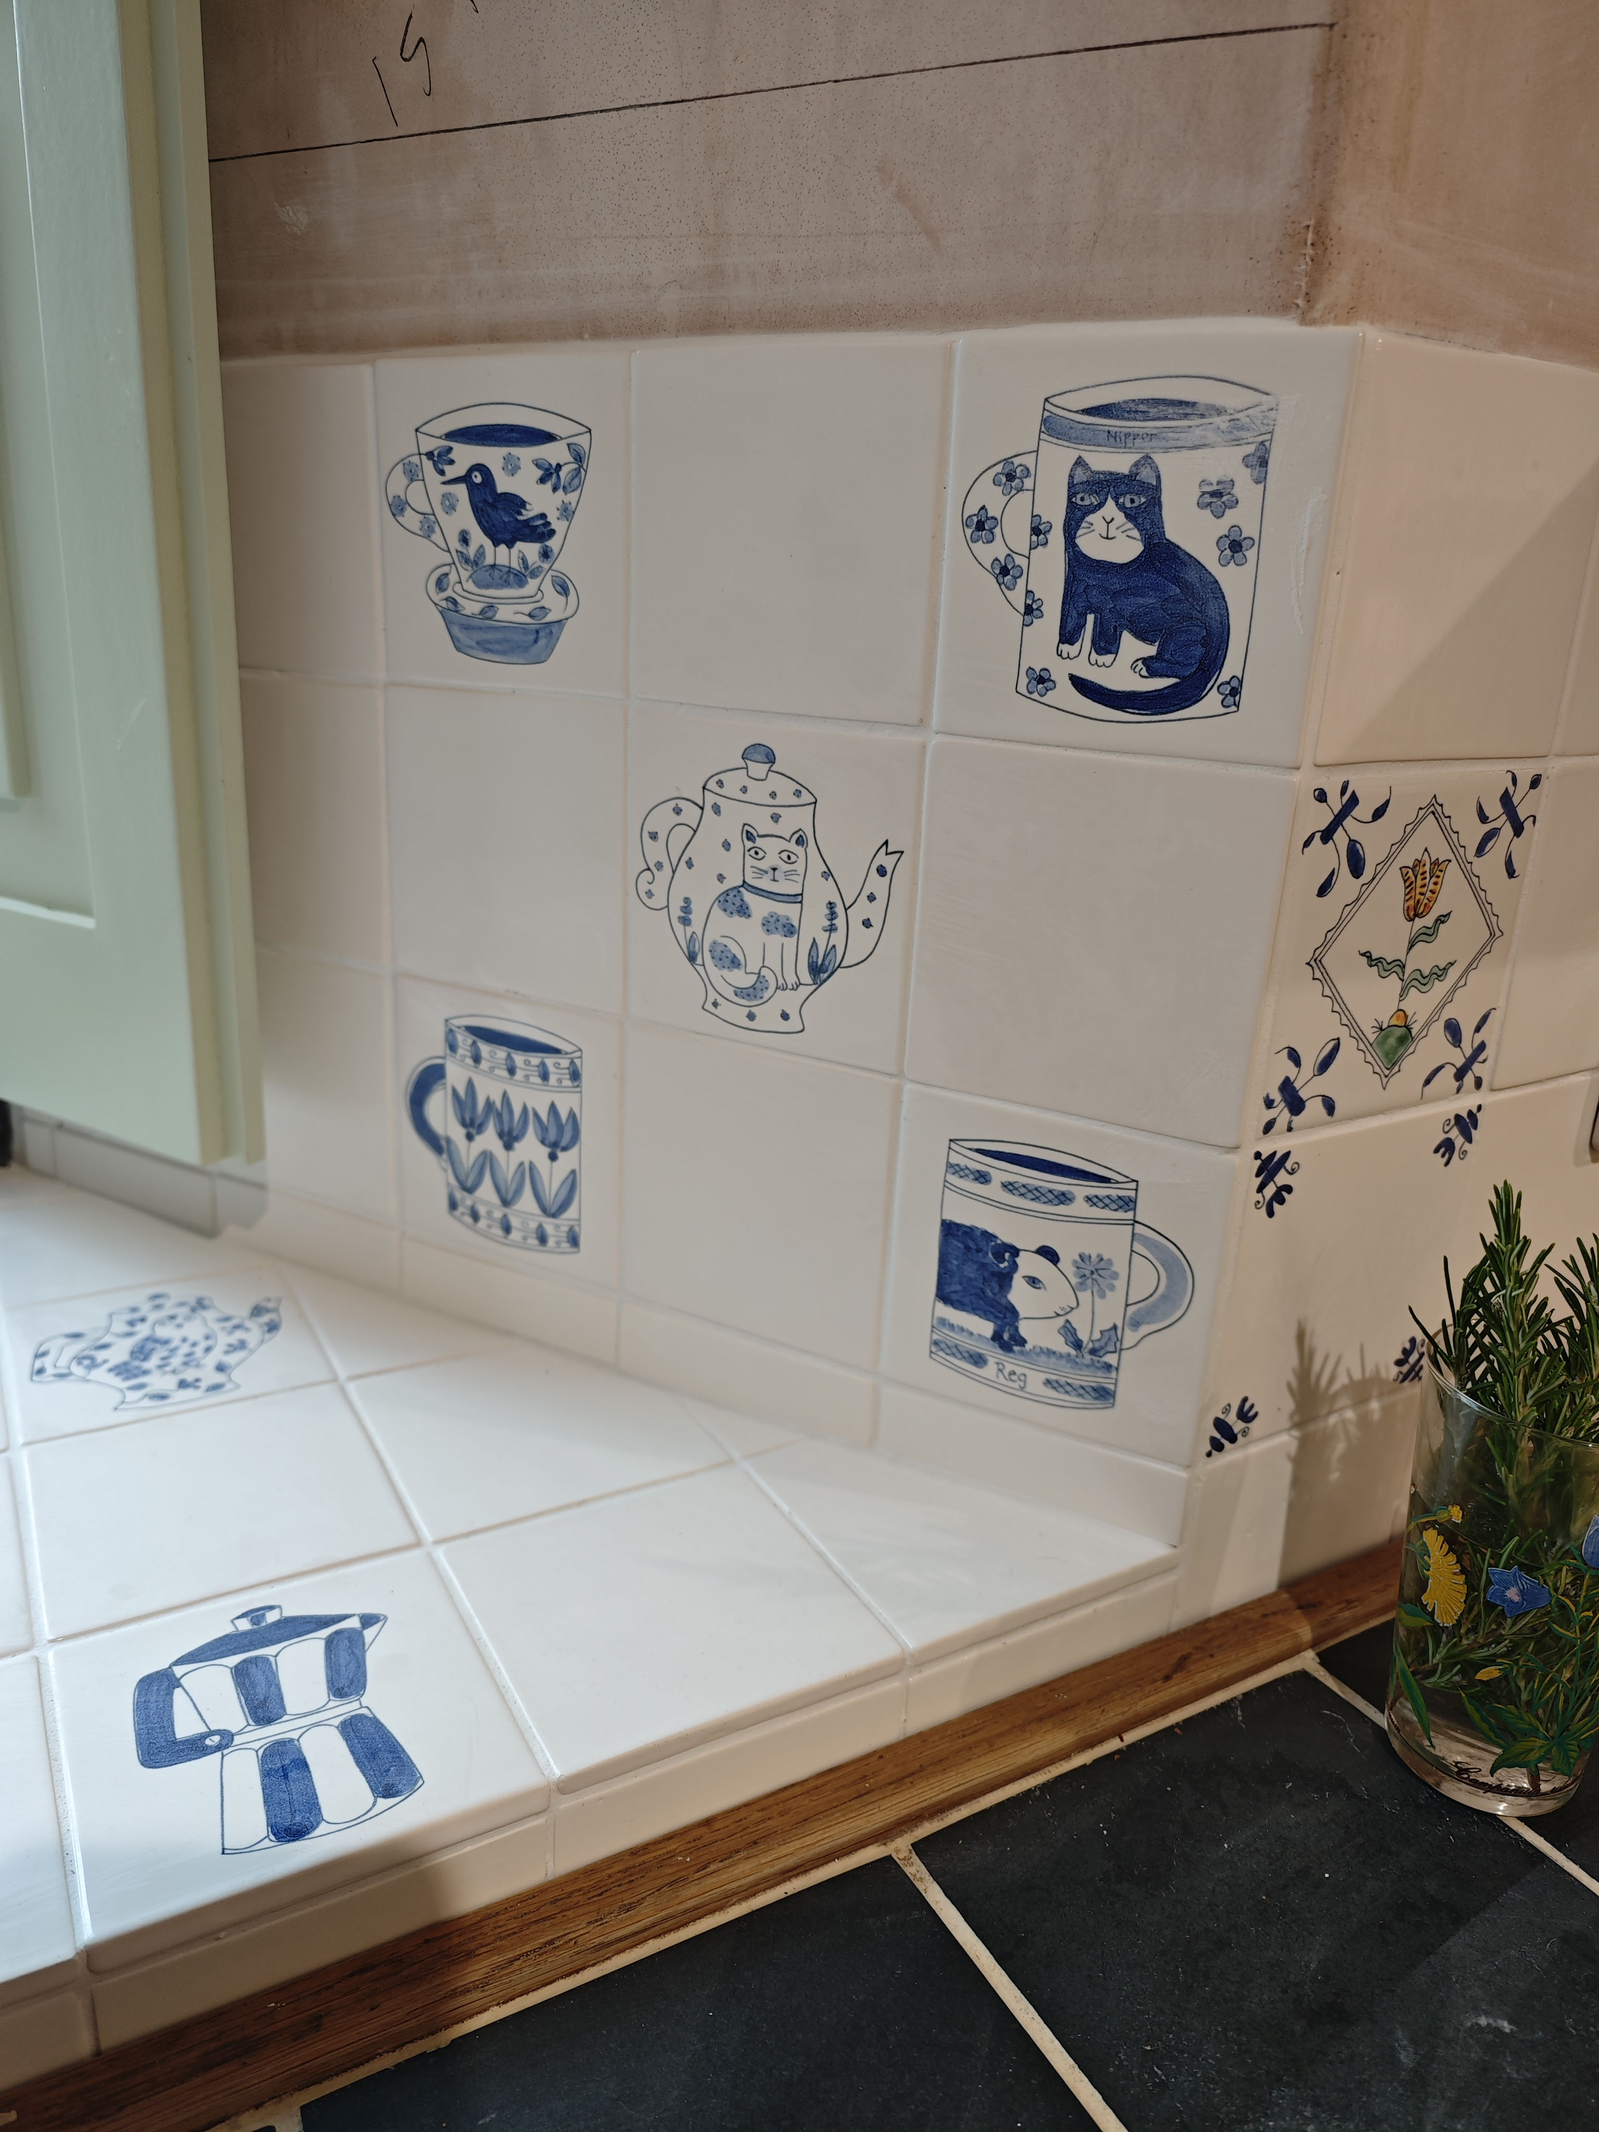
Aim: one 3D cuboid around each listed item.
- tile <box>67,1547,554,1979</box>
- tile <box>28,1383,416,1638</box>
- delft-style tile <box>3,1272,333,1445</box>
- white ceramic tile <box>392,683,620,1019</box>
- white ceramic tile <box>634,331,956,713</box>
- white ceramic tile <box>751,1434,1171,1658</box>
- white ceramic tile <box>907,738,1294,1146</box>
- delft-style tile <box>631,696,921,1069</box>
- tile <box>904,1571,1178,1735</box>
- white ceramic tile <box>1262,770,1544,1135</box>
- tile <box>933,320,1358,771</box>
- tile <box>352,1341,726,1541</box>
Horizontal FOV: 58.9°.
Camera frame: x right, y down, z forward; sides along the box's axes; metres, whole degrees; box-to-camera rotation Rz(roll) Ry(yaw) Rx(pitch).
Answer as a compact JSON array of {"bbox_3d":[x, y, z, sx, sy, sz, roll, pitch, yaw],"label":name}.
[{"bbox_3d":[-0.131,0.171,0.365,0.103,0.008,0.104,-7,20,-30],"label":"tile"},{"bbox_3d":[-0.229,0.173,0.558,0.129,0.010,0.129,-6,21,-31],"label":"tile"},{"bbox_3d":[-0.296,0.133,0.663,0.129,0.010,0.129,-6,21,-31],"label":"delft-style tile"},{"bbox_3d":[-0.101,-0.075,0.496,0.101,0.101,0.009,12,19,26],"label":"white ceramic tile"},{"bbox_3d":[-0.004,-0.198,0.532,0.129,0.129,0.009,11,19,25],"label":"white ceramic tile"},{"bbox_3d":[0.050,0.148,0.469,0.104,0.008,0.104,-7,20,-30],"label":"white ceramic tile"},{"bbox_3d":[0.083,-0.037,0.407,0.101,0.101,0.009,12,19,26],"label":"white ceramic tile"},{"bbox_3d":[-0.010,-0.059,0.468,0.105,0.105,0.008,12,19,26],"label":"delft-style tile"},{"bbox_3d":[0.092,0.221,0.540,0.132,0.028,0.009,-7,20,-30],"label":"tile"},{"bbox_3d":[0.220,-0.044,0.521,0.127,0.131,0.009,-7,20,-30],"label":"white ceramic tile"},{"bbox_3d":[0.114,-0.174,0.477,0.129,0.129,0.009,11,19,25],"label":"tile"},{"bbox_3d":[-0.095,0.129,0.504,0.103,0.008,0.104,-7,20,-30],"label":"tile"}]

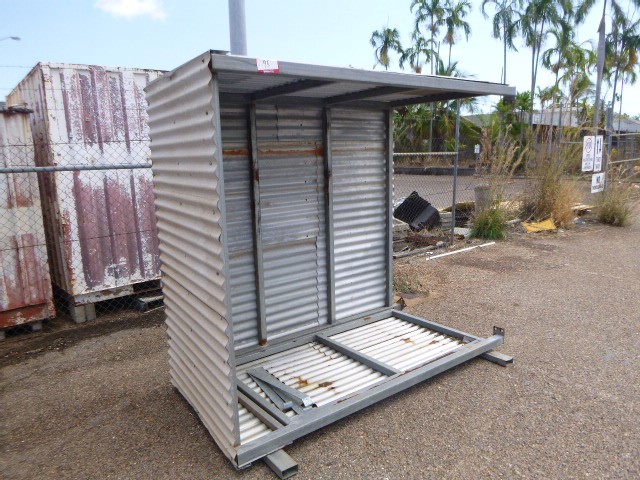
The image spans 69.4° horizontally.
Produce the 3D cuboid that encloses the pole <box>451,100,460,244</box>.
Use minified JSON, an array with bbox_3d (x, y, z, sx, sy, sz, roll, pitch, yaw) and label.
[{"bbox_3d":[2.308,-1.174,7.800,0.060,2.532,0.060,-7,13,-35],"label":"pole"}]

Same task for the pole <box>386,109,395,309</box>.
[{"bbox_3d":[0.661,-0.267,4.357,0.050,1.889,0.050,-9,13,-35],"label":"pole"}]

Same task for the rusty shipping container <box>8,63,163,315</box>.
[{"bbox_3d":[-2.400,-0.828,6.246,2.440,2.380,2.550,-10,13,-38],"label":"rusty shipping container"}]

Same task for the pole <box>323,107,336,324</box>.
[{"bbox_3d":[0.085,-0.176,3.968,0.050,1.881,0.050,-9,13,-35],"label":"pole"}]

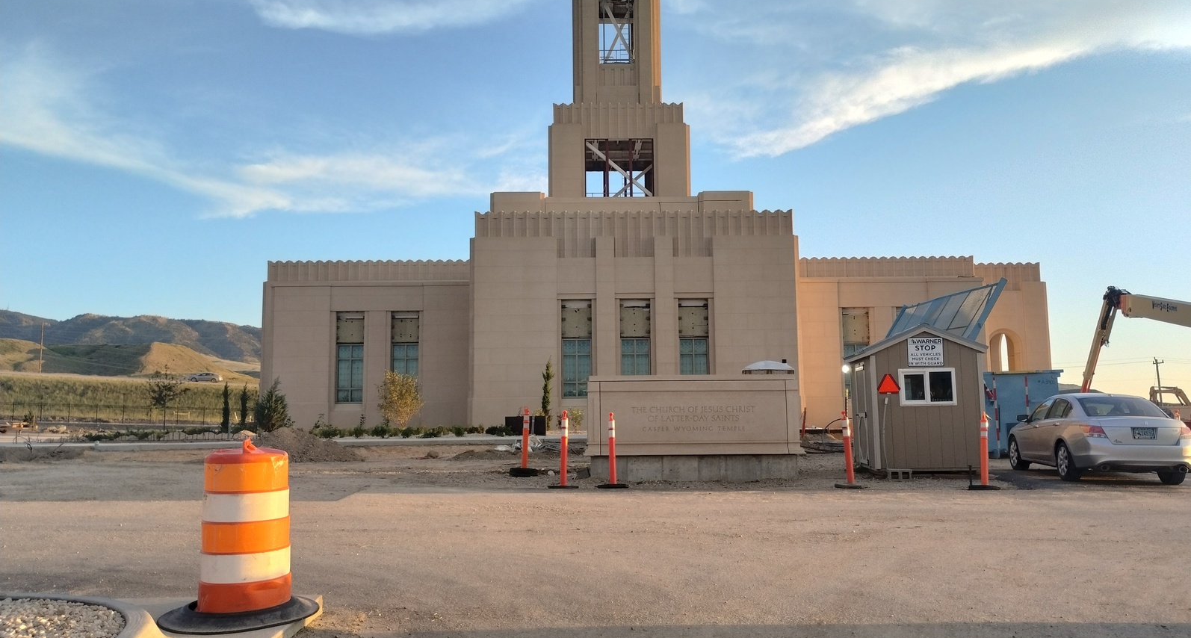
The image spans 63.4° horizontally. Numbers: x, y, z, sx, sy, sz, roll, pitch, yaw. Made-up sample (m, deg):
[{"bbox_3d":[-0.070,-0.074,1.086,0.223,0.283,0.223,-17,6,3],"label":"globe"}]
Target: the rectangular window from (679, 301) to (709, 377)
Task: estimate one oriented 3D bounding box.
[{"bbox_3d":[4.435,1.316,43.525,1.381,4.377,0.300,0,-6,0],"label":"rectangular window"}]

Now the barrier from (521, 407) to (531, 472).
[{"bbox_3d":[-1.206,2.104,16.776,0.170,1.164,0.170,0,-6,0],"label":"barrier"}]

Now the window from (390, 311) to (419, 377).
[{"bbox_3d":[-9.264,1.895,46.997,1.401,4.452,0.300,0,-6,0],"label":"window"}]

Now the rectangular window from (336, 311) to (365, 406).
[{"bbox_3d":[-11.930,1.895,46.999,1.401,4.453,0.300,0,-6,0],"label":"rectangular window"}]

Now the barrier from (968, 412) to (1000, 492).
[{"bbox_3d":[5.449,1.844,13.523,0.437,1.076,0.420,-1,-6,0],"label":"barrier"}]

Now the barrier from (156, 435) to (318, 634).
[{"bbox_3d":[-2.014,1.201,5.557,0.870,1.010,0.870,-1,-6,0],"label":"barrier"}]

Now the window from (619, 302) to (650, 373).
[{"bbox_3d":[1.491,1.105,36.155,1.149,3.658,0.250,-1,-6,0],"label":"window"}]

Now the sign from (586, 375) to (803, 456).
[{"bbox_3d":[1.646,1.639,16.367,3.615,1.337,0.700,0,-6,0],"label":"sign"}]

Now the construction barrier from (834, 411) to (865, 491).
[{"bbox_3d":[3.725,1.928,14.277,0.430,1.126,0.430,0,-6,0],"label":"construction barrier"}]

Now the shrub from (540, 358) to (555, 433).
[{"bbox_3d":[-1.678,2.644,33.618,0.503,2.538,0.500,-1,-6,0],"label":"shrub"}]

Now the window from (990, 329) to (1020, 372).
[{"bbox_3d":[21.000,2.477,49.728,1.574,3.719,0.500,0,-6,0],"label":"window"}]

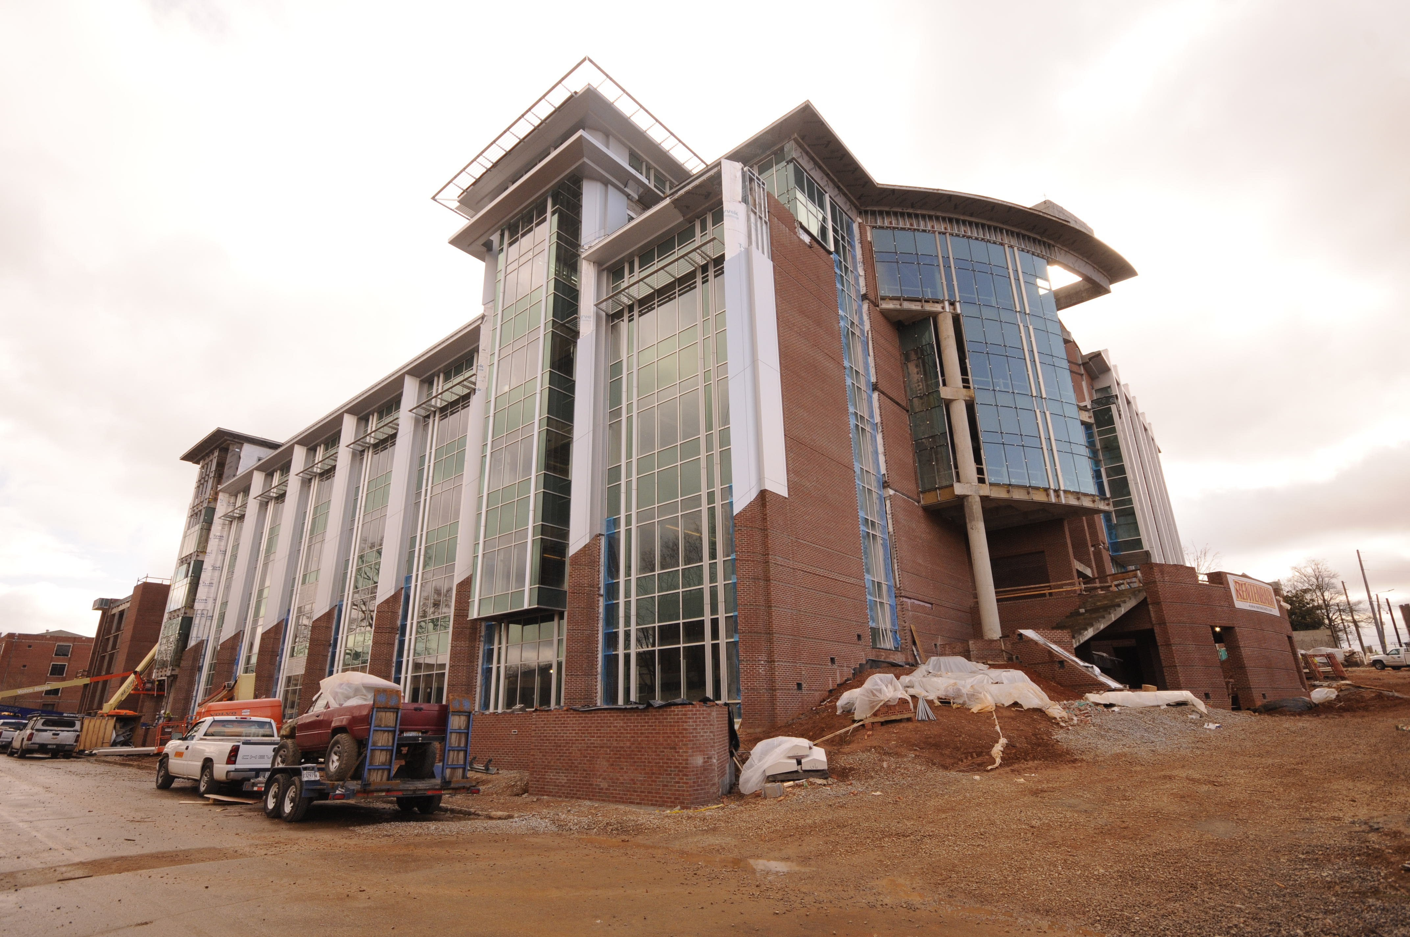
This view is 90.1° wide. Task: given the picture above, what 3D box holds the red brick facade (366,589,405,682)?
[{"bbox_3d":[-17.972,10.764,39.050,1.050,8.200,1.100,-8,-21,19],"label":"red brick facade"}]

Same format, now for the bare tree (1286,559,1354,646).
[{"bbox_3d":[74.934,16.489,85.000,7.200,10.754,7.200,-17,-24,38],"label":"bare tree"}]

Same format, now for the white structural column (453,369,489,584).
[{"bbox_3d":[-12.306,-0.684,38.363,1.144,14.228,1.343,-17,-24,38],"label":"white structural column"}]

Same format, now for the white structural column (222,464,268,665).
[{"bbox_3d":[-38.907,7.659,59.761,1.144,15.373,1.343,-17,-24,38],"label":"white structural column"}]

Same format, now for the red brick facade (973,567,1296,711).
[{"bbox_3d":[21.407,7.923,32.198,19.000,6.200,4.200,10,-23,-28],"label":"red brick facade"}]

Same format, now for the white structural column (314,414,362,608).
[{"bbox_3d":[-25.319,3.174,48.902,1.144,14.676,1.343,-17,-24,38],"label":"white structural column"}]

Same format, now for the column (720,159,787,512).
[{"bbox_3d":[1.772,-5.333,27.706,1.000,15.400,2.650,-17,-25,37],"label":"column"}]

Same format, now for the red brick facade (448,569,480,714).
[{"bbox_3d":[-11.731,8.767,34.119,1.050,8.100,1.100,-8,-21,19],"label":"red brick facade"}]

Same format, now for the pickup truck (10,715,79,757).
[{"bbox_3d":[-34.747,14.063,37.055,5.600,1.920,2.000,-19,-26,41],"label":"pickup truck"}]

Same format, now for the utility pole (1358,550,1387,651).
[{"bbox_3d":[73.940,15.143,77.965,0.300,12.250,0.300,-13,-22,39],"label":"utility pole"}]

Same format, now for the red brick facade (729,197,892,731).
[{"bbox_3d":[4.141,-1.110,29.032,1.000,22.150,9.700,-17,-25,37],"label":"red brick facade"}]

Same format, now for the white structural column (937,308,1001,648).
[{"bbox_3d":[13.069,-0.251,35.020,0.766,17.024,0.766,-17,-24,38],"label":"white structural column"}]

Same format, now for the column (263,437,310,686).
[{"bbox_3d":[-32.085,5.764,54.194,1.144,15.771,1.343,-17,-24,38],"label":"column"}]

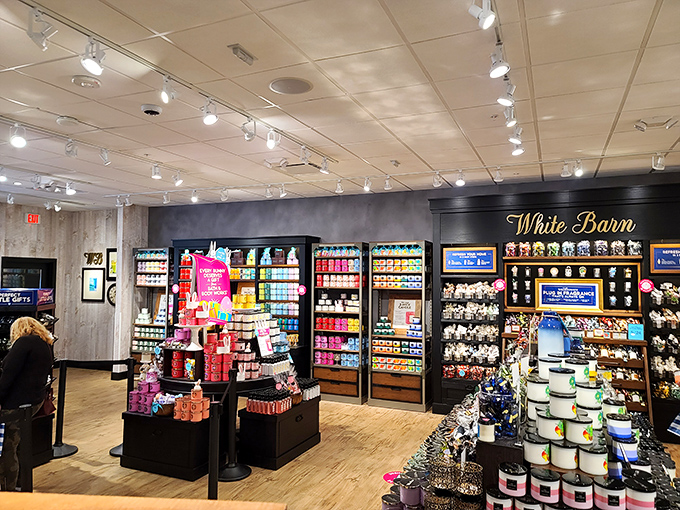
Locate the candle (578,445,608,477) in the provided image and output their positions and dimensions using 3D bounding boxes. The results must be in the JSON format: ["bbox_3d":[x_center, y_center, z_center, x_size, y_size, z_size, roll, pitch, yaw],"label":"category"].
[{"bbox_3d":[1.031,0.831,1.996,0.103,0.092,0.103,-2,-3,41],"label":"candle"}]

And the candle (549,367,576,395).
[{"bbox_3d":[0.938,0.532,2.072,0.102,0.089,0.102,2,-3,-38],"label":"candle"}]

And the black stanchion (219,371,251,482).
[{"bbox_3d":[-1.006,1.569,4.639,0.350,0.990,0.350,1,-2,0],"label":"black stanchion"}]

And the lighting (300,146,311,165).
[{"bbox_3d":[-0.340,-0.981,4.843,0.125,0.180,0.105,-1,-3,30],"label":"lighting"}]

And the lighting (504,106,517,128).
[{"bbox_3d":[1.286,-1.032,3.697,0.120,0.158,0.101,-1,-3,31],"label":"lighting"}]

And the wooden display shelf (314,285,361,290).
[{"bbox_3d":[0.037,0.498,7.486,0.750,0.032,0.420,-1,-3,24],"label":"wooden display shelf"}]

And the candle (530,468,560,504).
[{"bbox_3d":[0.771,0.867,1.842,0.103,0.090,0.103,-1,-3,23],"label":"candle"}]

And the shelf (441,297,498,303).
[{"bbox_3d":[1.808,0.611,6.755,0.761,0.050,0.360,-1,-3,24],"label":"shelf"}]

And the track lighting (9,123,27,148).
[{"bbox_3d":[-2.718,-1.010,4.149,0.125,0.200,0.145,1,-2,-20],"label":"track lighting"}]

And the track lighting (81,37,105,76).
[{"bbox_3d":[-1.326,-1.074,2.640,0.132,0.188,0.114,2,-3,-38],"label":"track lighting"}]

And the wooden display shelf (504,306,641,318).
[{"bbox_3d":[2.927,0.736,6.255,1.570,0.045,0.200,-1,-3,24],"label":"wooden display shelf"}]

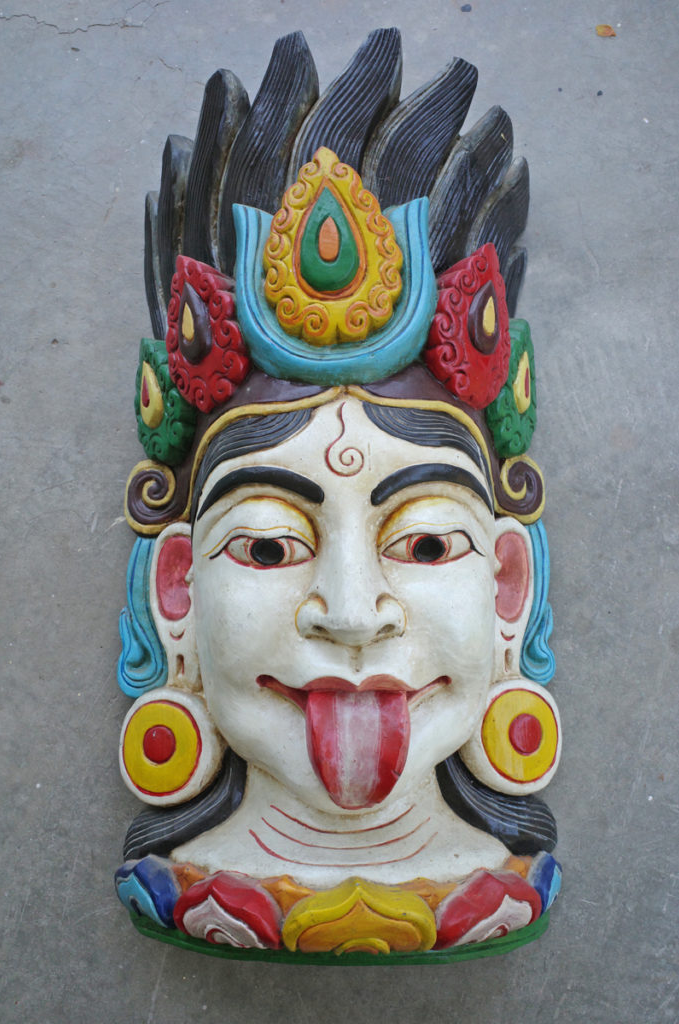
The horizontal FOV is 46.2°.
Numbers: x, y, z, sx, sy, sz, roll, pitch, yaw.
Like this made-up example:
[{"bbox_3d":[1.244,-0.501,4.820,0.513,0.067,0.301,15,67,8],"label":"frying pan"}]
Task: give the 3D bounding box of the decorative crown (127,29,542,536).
[{"bbox_3d":[-0.013,-0.270,0.844,0.437,0.171,0.572,-2,78,0],"label":"decorative crown"}]

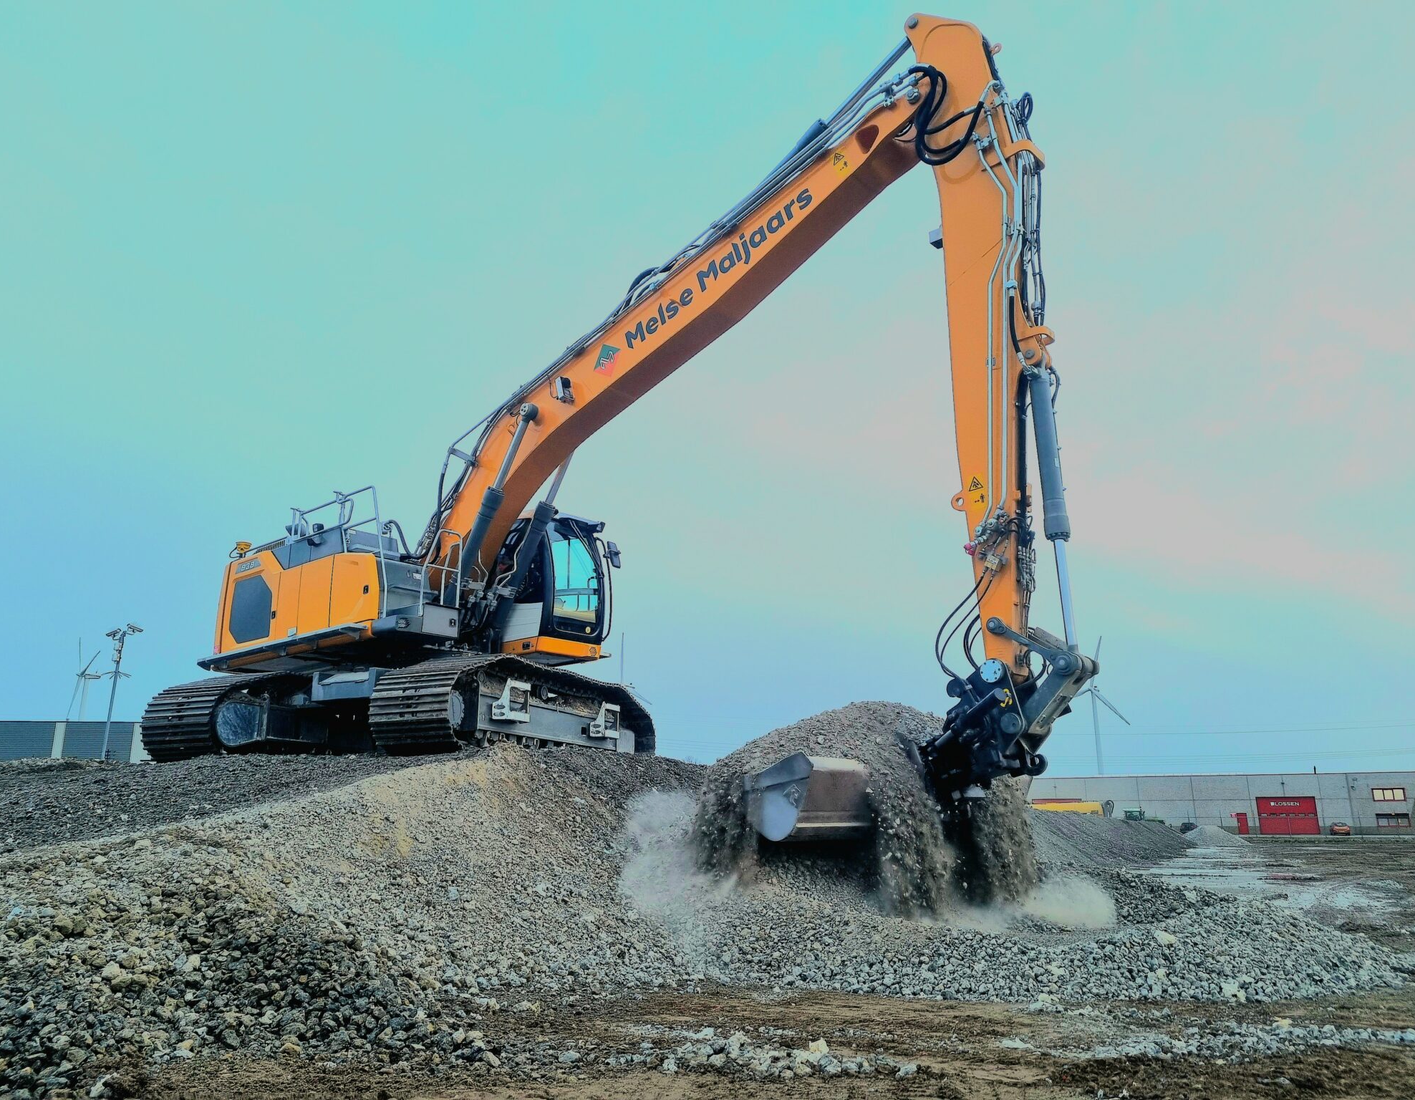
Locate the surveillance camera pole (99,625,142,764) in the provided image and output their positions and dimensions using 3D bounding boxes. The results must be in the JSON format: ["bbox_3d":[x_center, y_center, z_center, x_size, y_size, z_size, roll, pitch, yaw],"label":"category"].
[{"bbox_3d":[-15.584,4.978,28.639,1.100,6.194,0.800,0,-14,0],"label":"surveillance camera pole"}]

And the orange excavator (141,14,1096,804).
[{"bbox_3d":[-1.566,-0.526,12.189,11.499,7.039,5.632,-13,-18,39],"label":"orange excavator"}]

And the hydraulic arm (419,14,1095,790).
[{"bbox_3d":[-0.181,-0.939,11.070,7.849,6.839,1.100,-13,-18,39],"label":"hydraulic arm"}]

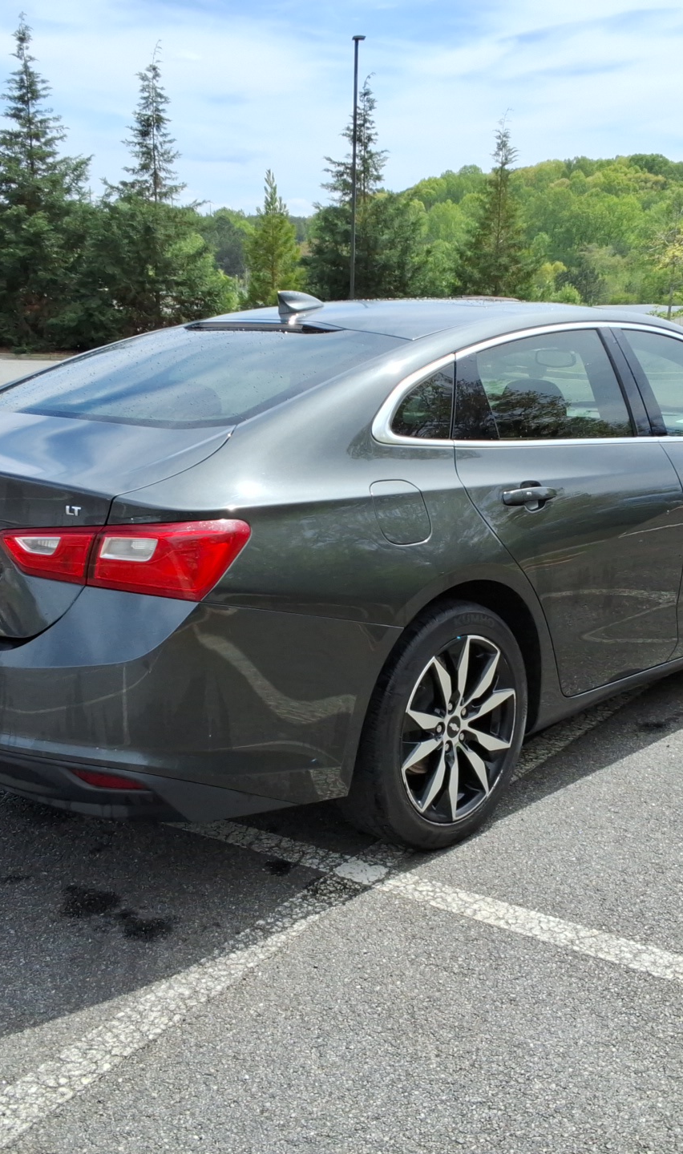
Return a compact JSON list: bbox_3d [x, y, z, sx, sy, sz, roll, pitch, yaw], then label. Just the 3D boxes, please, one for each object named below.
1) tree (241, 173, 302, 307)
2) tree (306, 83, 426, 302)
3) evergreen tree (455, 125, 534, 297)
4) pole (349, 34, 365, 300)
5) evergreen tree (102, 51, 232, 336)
[{"bbox_3d":[-1.833,-8.237,33.001,1.594,4.820,1.594,0,12,0],"label":"tree"},{"bbox_3d":[0.614,-9.014,31.788,3.162,6.882,3.162,0,12,0],"label":"tree"},{"bbox_3d":[3.927,-8.483,31.894,2.033,5.855,2.033,0,12,0],"label":"evergreen tree"},{"bbox_3d":[0.365,-9.010,30.200,0.380,7.729,0.300,0,12,0],"label":"pole"},{"bbox_3d":[-4.595,-9.677,32.702,3.537,7.713,3.537,0,12,0],"label":"evergreen tree"}]

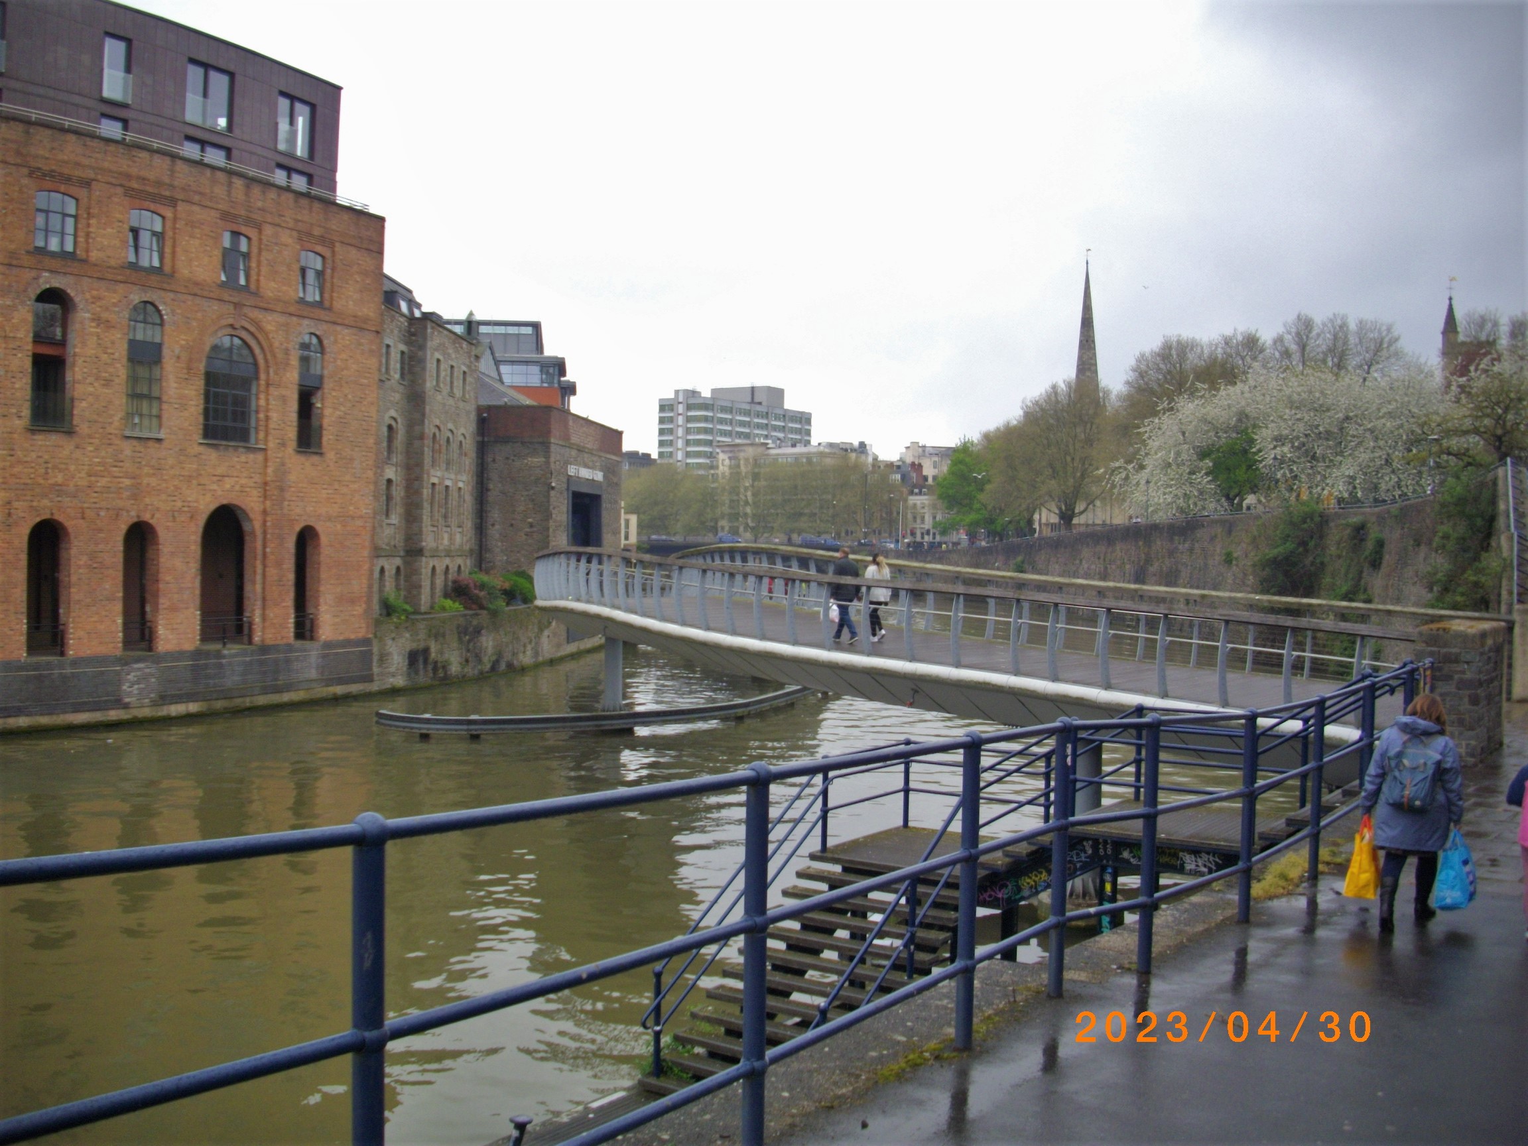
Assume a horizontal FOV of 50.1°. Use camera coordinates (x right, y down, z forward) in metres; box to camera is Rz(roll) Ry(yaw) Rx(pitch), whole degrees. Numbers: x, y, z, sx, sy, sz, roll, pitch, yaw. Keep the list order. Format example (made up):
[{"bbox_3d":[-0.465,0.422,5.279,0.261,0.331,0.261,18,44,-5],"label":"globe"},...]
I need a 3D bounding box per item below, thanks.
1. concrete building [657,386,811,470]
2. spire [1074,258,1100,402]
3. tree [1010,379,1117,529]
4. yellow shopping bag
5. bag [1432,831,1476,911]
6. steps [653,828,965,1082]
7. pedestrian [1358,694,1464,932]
[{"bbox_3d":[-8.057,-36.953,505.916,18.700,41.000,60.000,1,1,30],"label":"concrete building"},{"bbox_3d":[68.730,-51.358,347.000,5.700,31.000,5.700,1,1,30],"label":"spire"},{"bbox_3d":[30.881,-12.218,168.000,11.300,15.500,11.300,1,1,0],"label":"tree"},{"bbox_3d":[3.943,1.871,10.800,0.200,0.555,0.310,1,1,15],"label":"yellow shopping bag"},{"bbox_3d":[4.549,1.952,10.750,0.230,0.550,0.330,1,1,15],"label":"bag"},{"bbox_3d":[1.127,4.159,17.429,2.183,1.951,4.902,2,1,37],"label":"steps"},{"bbox_3d":[4.278,1.583,10.800,0.680,1.550,0.500,1,1,22],"label":"pedestrian"}]

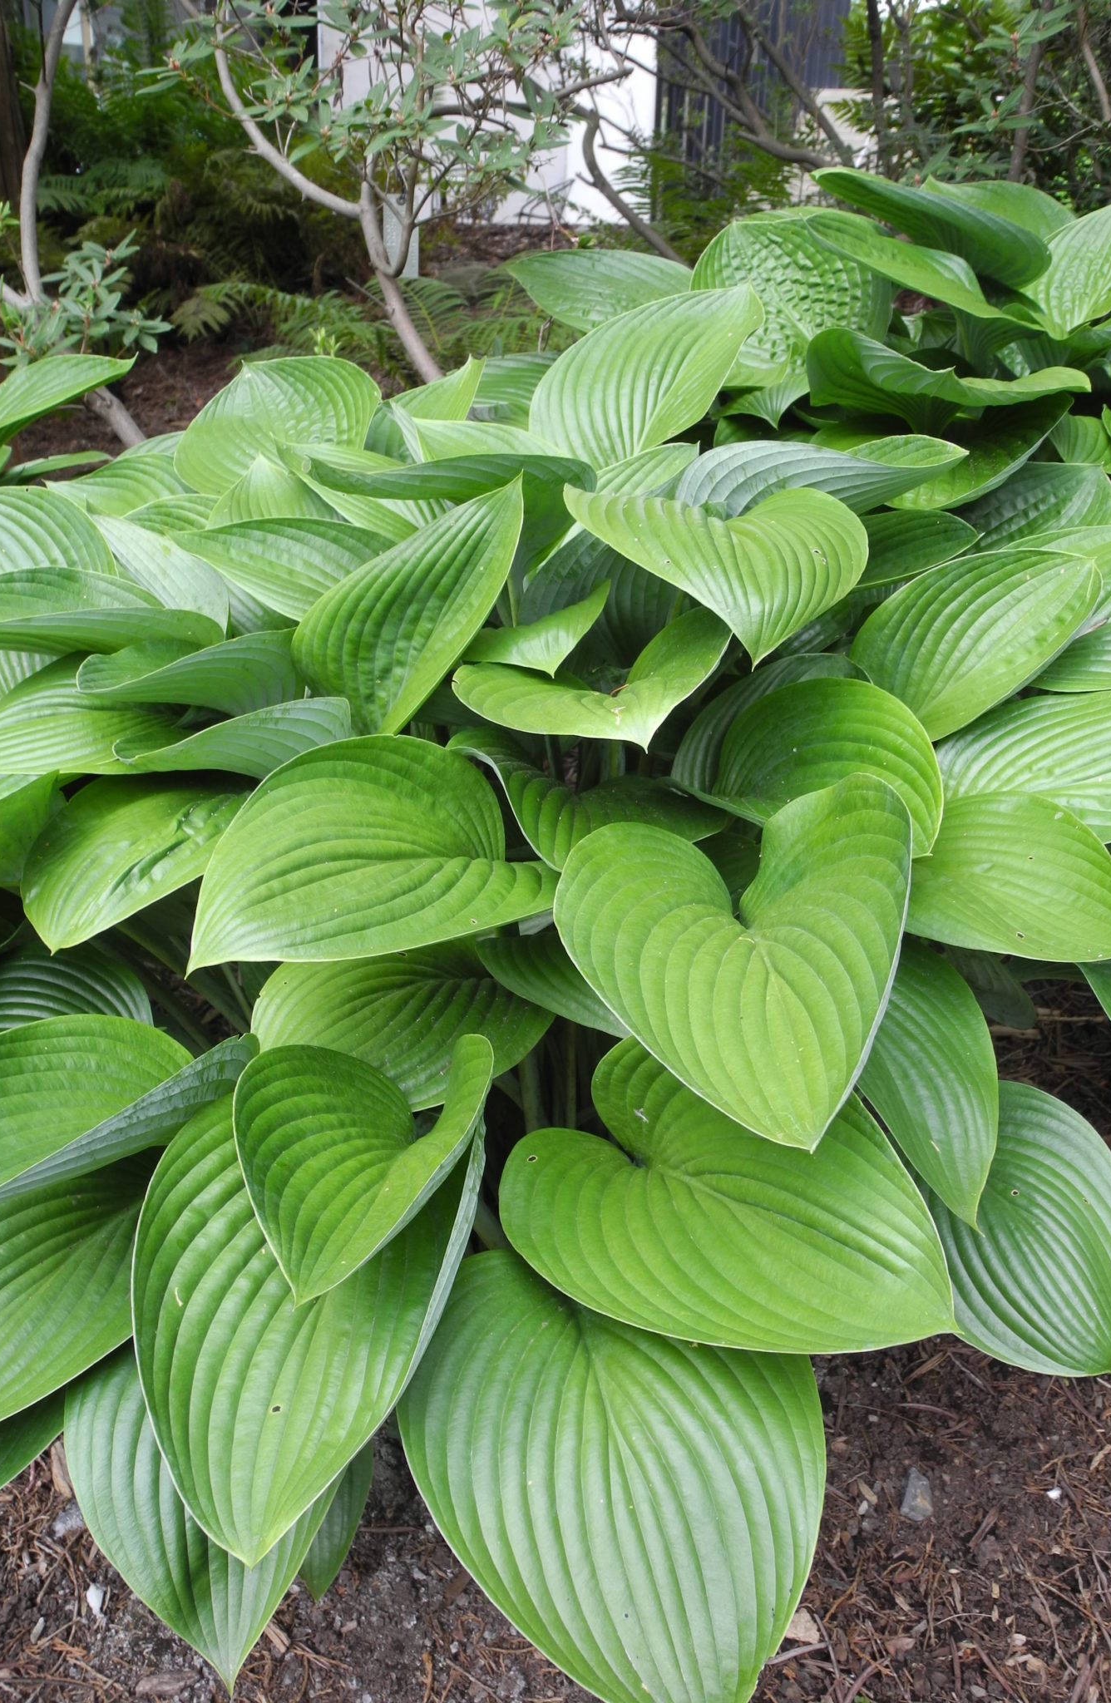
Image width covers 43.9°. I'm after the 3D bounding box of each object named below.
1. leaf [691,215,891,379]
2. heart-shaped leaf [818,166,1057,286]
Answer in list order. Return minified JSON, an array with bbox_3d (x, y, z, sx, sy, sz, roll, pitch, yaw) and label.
[{"bbox_3d":[0.287,-0.678,1.681,0.231,0.070,0.283,-11,65,-6],"label":"leaf"},{"bbox_3d":[0.437,-0.758,1.641,0.276,0.090,0.160,20,-2,0],"label":"heart-shaped leaf"}]

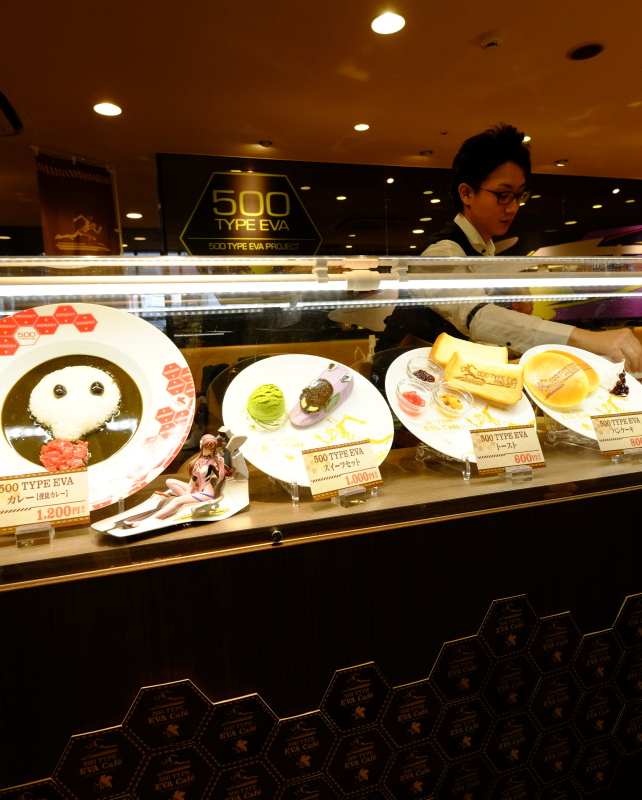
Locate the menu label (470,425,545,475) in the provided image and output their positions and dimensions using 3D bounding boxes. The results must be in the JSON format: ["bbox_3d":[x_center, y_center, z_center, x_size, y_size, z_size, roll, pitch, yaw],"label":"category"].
[{"bbox_3d":[0.231,0.061,0.618,0.091,0.055,0.004,-5,-17,-16],"label":"menu label"}]

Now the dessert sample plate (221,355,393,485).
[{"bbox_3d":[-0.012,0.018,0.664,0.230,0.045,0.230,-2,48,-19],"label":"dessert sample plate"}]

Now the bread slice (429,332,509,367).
[{"bbox_3d":[0.228,-0.065,0.765,0.105,0.055,0.027,7,-13,-10],"label":"bread slice"}]

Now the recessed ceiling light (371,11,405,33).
[{"bbox_3d":[0.297,-1.667,2.208,0.145,0.030,0.145,-3,7,0],"label":"recessed ceiling light"}]

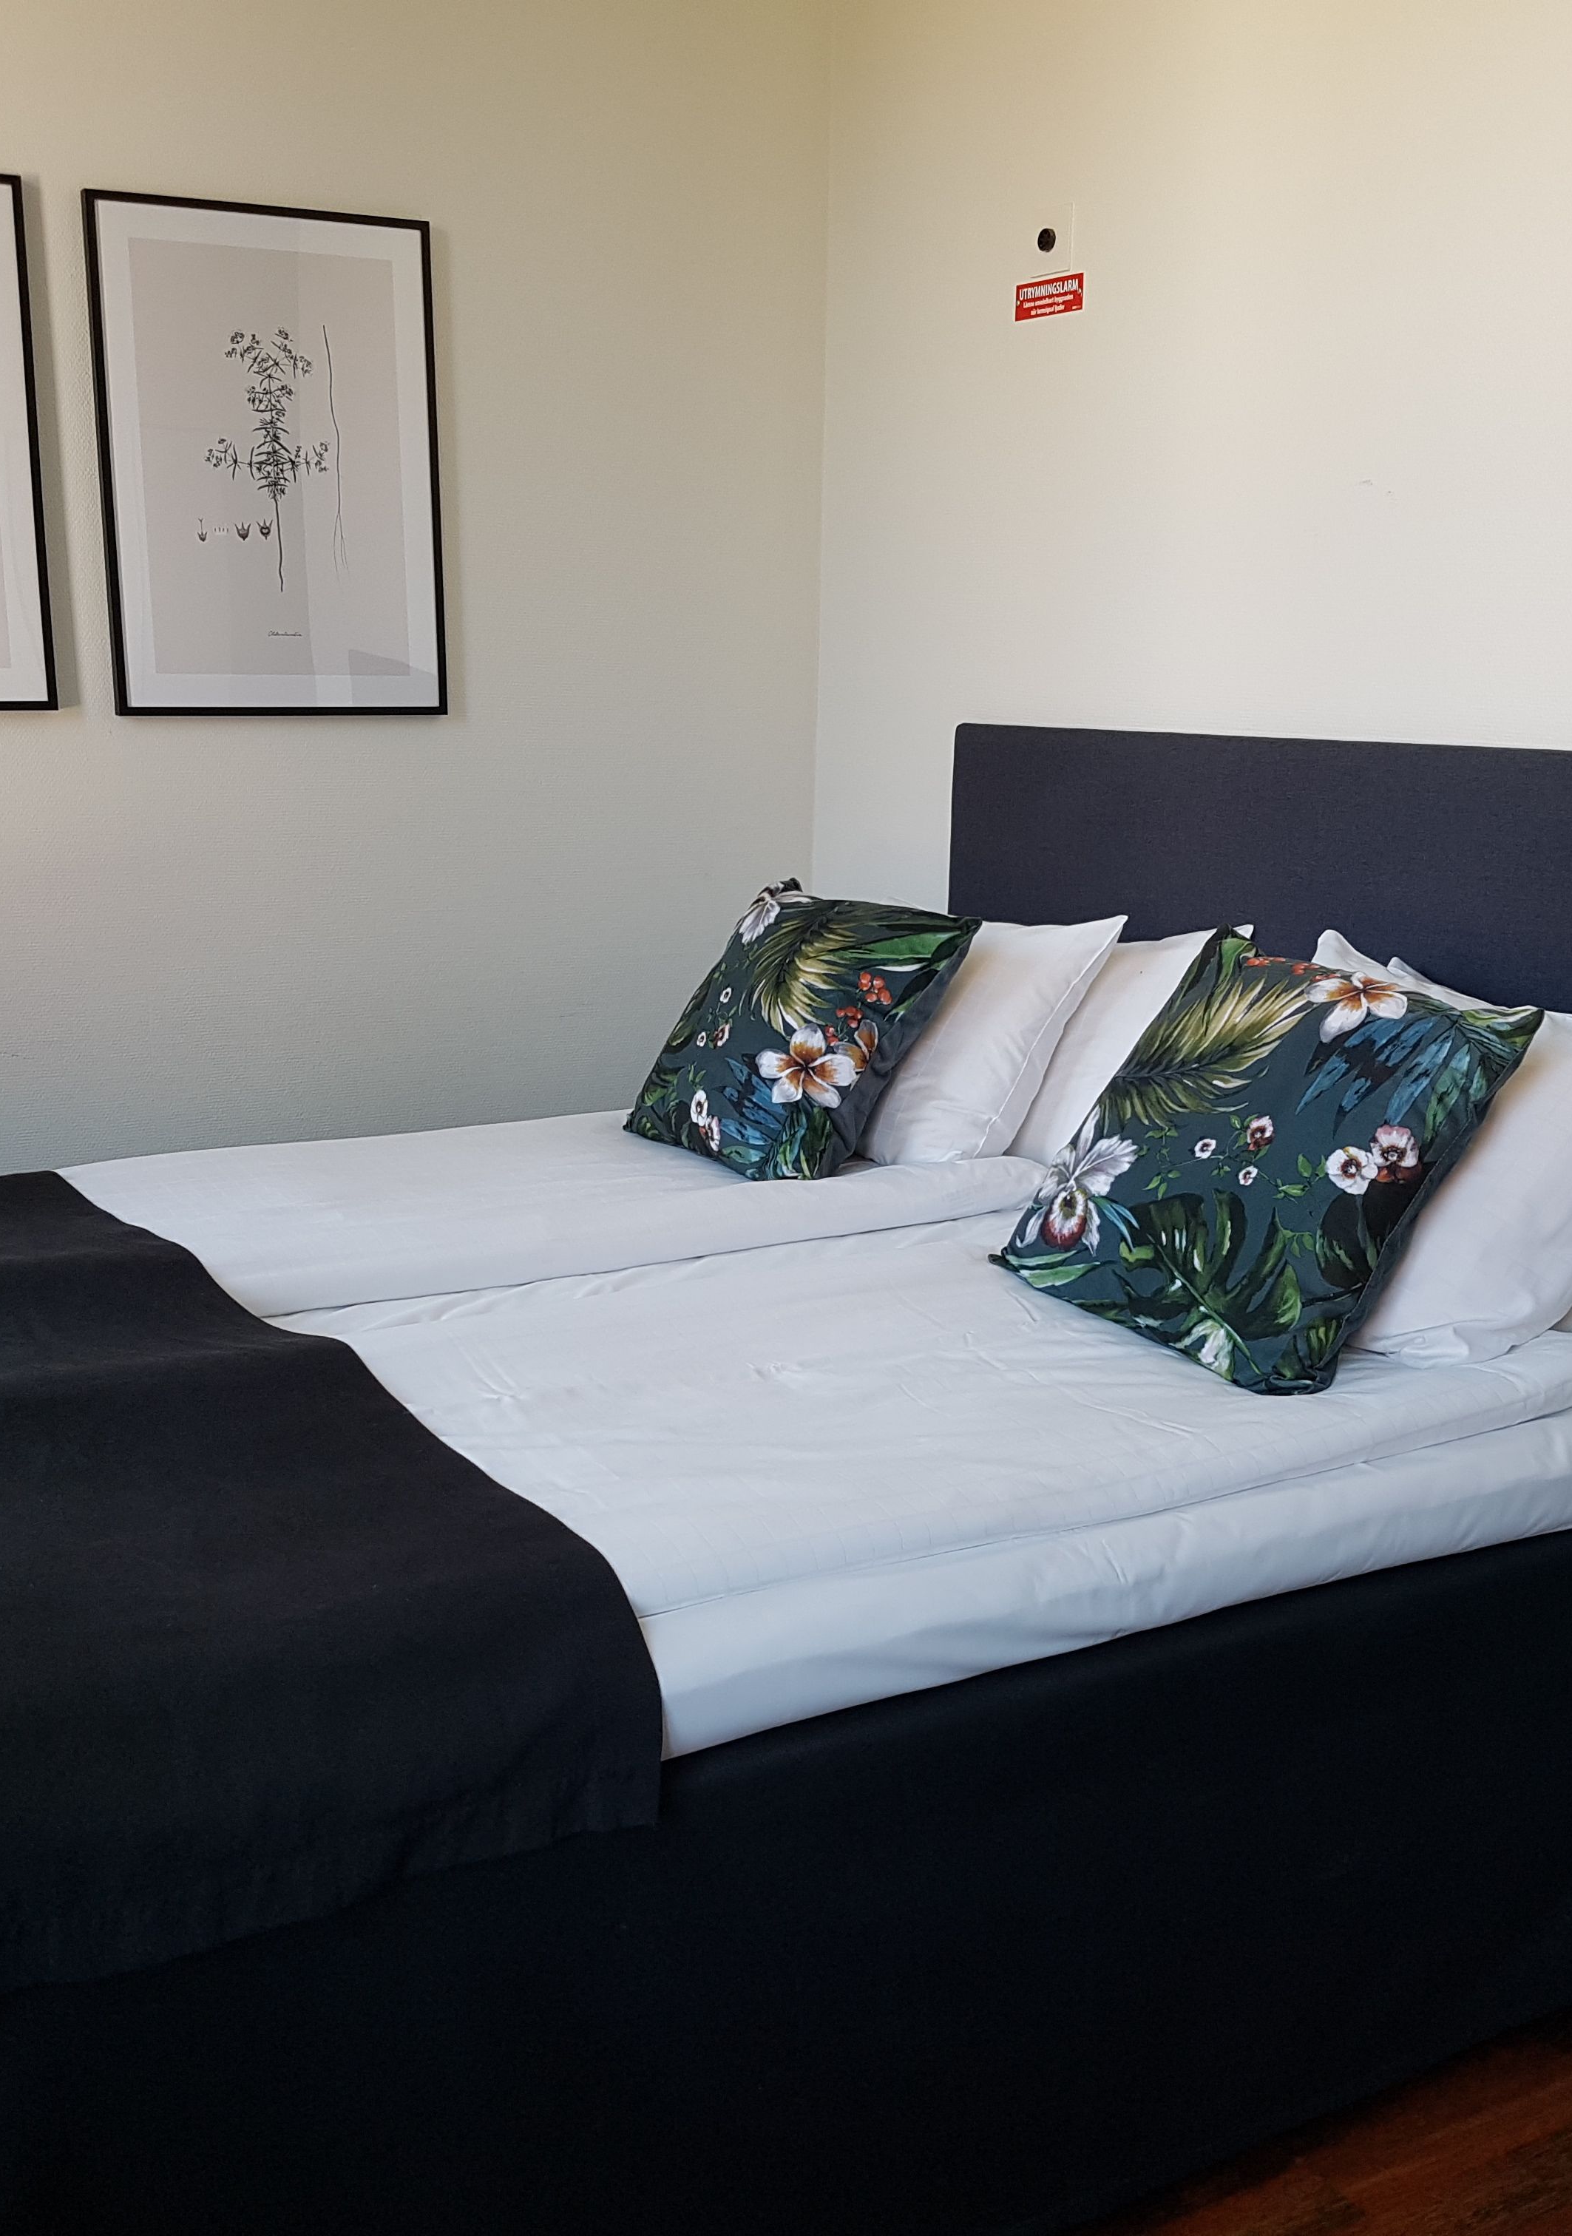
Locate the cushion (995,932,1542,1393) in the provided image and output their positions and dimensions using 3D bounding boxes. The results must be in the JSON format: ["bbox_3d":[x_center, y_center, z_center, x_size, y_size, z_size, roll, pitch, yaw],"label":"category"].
[{"bbox_3d":[0.547,0.030,2.547,0.140,0.480,0.480,41,-11,-35],"label":"cushion"}]

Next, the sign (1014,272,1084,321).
[{"bbox_3d":[0.388,-1.208,3.303,0.008,0.053,0.147,-8,15,-34],"label":"sign"}]

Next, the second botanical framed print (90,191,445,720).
[{"bbox_3d":[-0.762,-0.969,3.335,0.515,0.715,0.025,-7,14,-30],"label":"second botanical framed print"}]

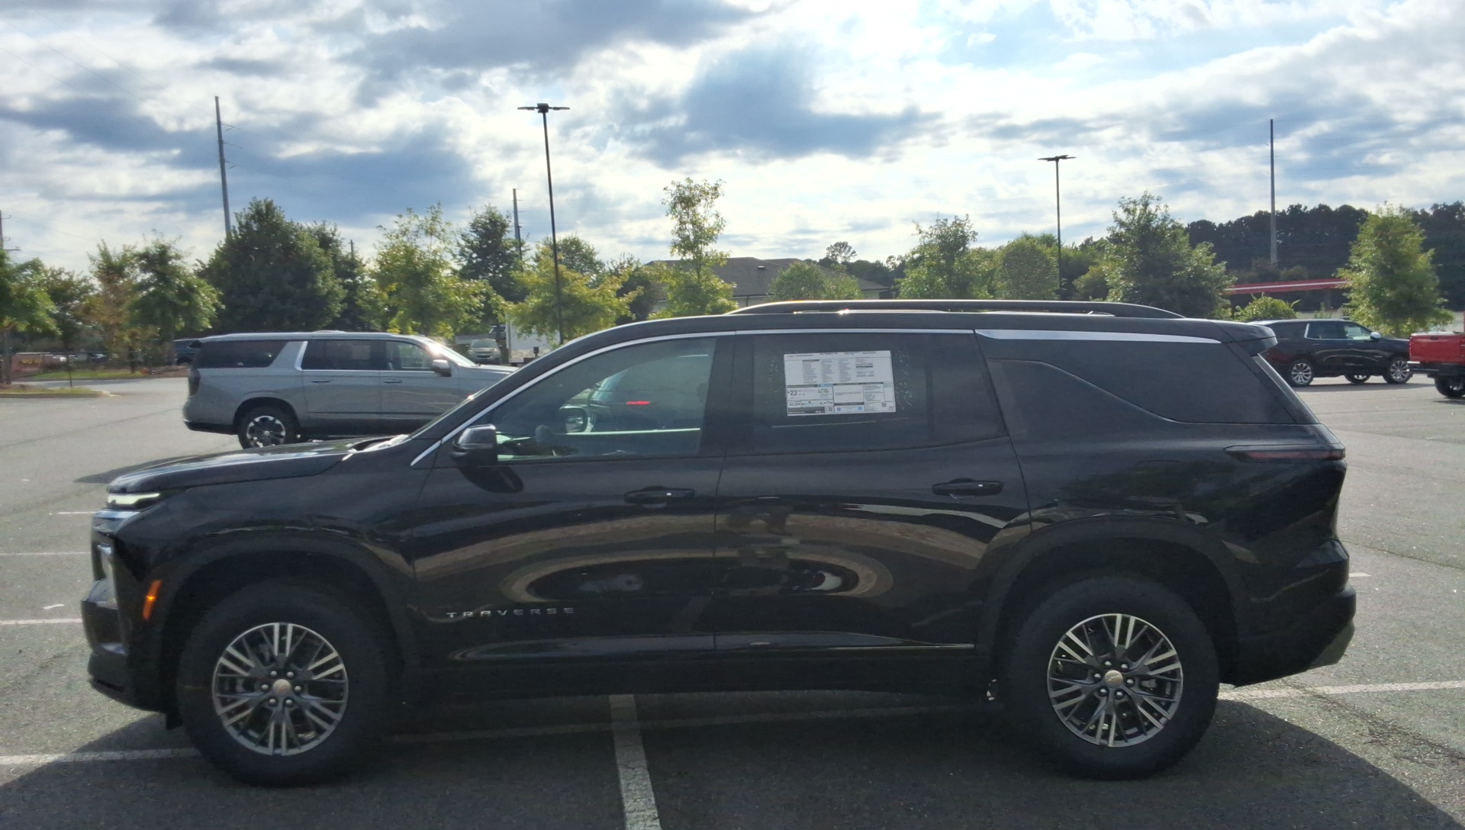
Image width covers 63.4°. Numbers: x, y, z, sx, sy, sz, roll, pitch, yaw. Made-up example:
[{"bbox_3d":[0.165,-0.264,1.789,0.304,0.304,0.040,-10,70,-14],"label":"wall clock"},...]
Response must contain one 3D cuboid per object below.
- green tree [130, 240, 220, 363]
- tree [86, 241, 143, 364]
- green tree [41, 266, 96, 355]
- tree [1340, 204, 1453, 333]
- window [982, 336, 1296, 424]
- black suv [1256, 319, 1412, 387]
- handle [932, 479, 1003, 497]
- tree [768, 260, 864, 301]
[{"bbox_3d":[-29.072,-5.659,62.000,4.670,6.950,4.670,-3,4,0],"label":"green tree"},{"bbox_3d":[-31.205,-5.309,60.000,3.129,6.825,3.129,-6,6,-27],"label":"tree"},{"bbox_3d":[-37.993,-5.517,68.000,3.550,5.980,3.550,-3,4,0],"label":"green tree"},{"bbox_3d":[26.260,-5.061,47.000,4.400,6.400,4.400,1,4,30],"label":"tree"},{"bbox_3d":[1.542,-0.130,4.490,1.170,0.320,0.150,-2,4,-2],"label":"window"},{"bbox_3d":[18.020,-1.900,36.000,5.350,1.930,2.060,-1,4,-6],"label":"black suv"},{"bbox_3d":[0.853,0.268,4.298,0.262,0.067,0.050,0,5,0],"label":"handle"},{"bbox_3d":[4.371,-5.746,62.000,5.210,4.854,5.210,-3,5,4],"label":"tree"}]

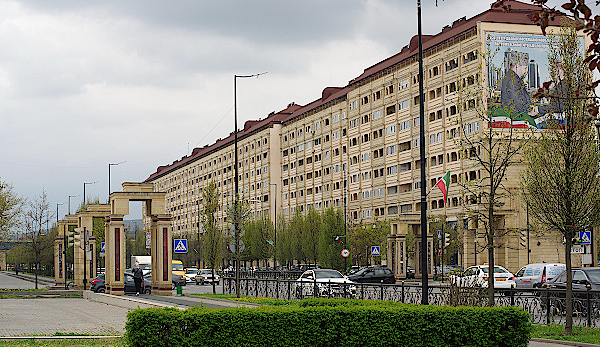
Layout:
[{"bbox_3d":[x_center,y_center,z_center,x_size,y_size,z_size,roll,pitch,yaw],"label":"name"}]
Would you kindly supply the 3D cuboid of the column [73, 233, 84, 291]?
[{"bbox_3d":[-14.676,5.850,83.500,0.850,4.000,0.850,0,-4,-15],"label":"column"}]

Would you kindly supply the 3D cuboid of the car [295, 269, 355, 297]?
[{"bbox_3d":[1.205,5.168,59.000,1.760,1.460,4.400,0,-4,-15],"label":"car"}]

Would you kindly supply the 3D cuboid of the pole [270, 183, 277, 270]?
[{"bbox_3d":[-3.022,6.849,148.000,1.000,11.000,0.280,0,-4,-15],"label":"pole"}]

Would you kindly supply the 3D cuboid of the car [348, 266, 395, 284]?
[{"bbox_3d":[5.212,7.902,96.000,4.050,1.470,1.700,0,-4,-15],"label":"car"}]

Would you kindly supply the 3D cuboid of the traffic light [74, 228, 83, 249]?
[{"bbox_3d":[-11.513,3.331,65.000,0.420,1.000,0.380,0,-4,-15],"label":"traffic light"}]

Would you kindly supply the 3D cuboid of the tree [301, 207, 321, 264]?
[{"bbox_3d":[1.261,8.047,150.000,2.500,8.200,2.500,-1,-4,0],"label":"tree"}]

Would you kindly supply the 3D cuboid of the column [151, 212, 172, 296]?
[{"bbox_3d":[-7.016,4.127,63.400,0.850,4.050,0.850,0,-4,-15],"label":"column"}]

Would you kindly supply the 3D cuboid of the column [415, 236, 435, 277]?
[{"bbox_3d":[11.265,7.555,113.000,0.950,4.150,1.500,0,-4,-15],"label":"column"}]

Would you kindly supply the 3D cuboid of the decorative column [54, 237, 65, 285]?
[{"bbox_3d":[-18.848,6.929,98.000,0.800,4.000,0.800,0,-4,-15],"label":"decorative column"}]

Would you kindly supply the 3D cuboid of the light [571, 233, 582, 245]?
[{"bbox_3d":[17.047,4.008,77.000,0.700,0.850,0.400,0,-4,-15],"label":"light"}]

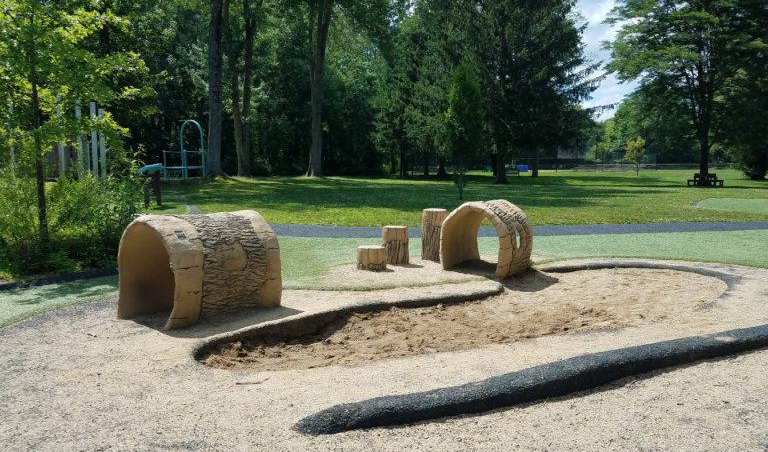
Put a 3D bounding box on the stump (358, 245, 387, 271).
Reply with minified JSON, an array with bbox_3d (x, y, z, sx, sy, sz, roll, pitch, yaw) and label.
[{"bbox_3d":[-0.180,0.495,8.850,0.440,0.310,0.440,0,6,0],"label":"stump"}]

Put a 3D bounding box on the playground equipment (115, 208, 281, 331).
[{"bbox_3d":[-1.960,0.390,6.200,1.000,1.060,1.360,5,8,40],"label":"playground equipment"}]

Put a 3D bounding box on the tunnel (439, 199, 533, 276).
[{"bbox_3d":[1.550,0.143,8.640,1.060,1.040,1.020,5,8,36],"label":"tunnel"}]

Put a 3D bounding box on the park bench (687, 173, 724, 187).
[{"bbox_3d":[21.111,-3.012,37.781,2.100,0.820,1.900,3,7,29],"label":"park bench"}]

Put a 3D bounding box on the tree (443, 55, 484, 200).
[{"bbox_3d":[3.450,-4.120,24.850,1.650,6.000,1.650,0,6,0],"label":"tree"}]

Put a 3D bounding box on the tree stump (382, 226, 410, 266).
[{"bbox_3d":[0.195,0.300,9.330,0.420,0.575,0.420,0,6,0],"label":"tree stump"}]

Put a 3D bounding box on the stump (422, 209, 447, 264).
[{"bbox_3d":[0.815,0.148,9.540,0.410,0.845,0.410,0,6,0],"label":"stump"}]

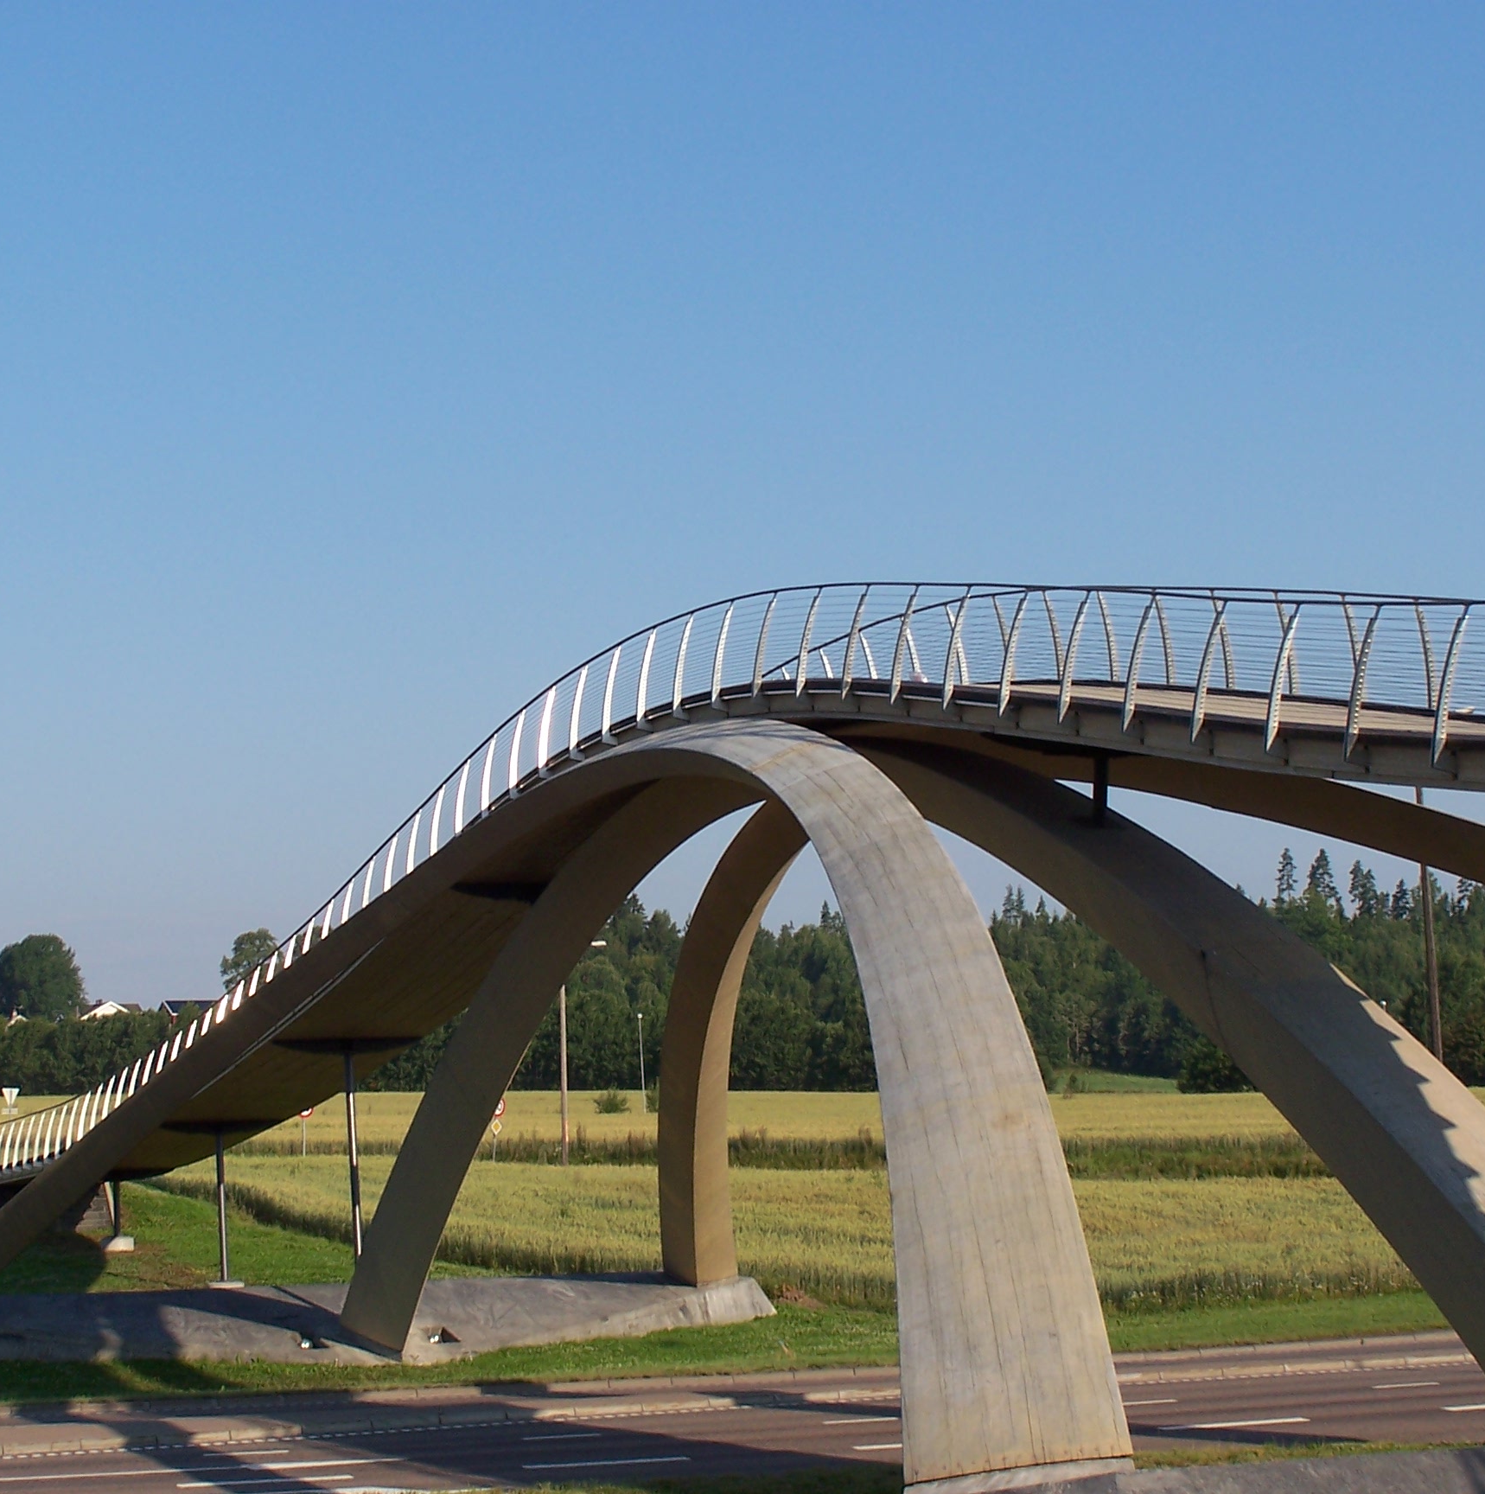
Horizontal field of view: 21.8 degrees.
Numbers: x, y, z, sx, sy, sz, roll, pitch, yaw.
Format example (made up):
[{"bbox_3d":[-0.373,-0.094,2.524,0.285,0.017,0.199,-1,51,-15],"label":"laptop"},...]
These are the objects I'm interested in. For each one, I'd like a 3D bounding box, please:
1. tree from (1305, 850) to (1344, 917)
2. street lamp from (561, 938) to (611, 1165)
[{"bbox_3d":[59.169,20.657,388.946,5.000,20.500,5.000,-2,-6,0],"label":"tree"},{"bbox_3d":[-6.730,12.785,162.493,2.100,9.600,0.380,-2,-6,0],"label":"street lamp"}]

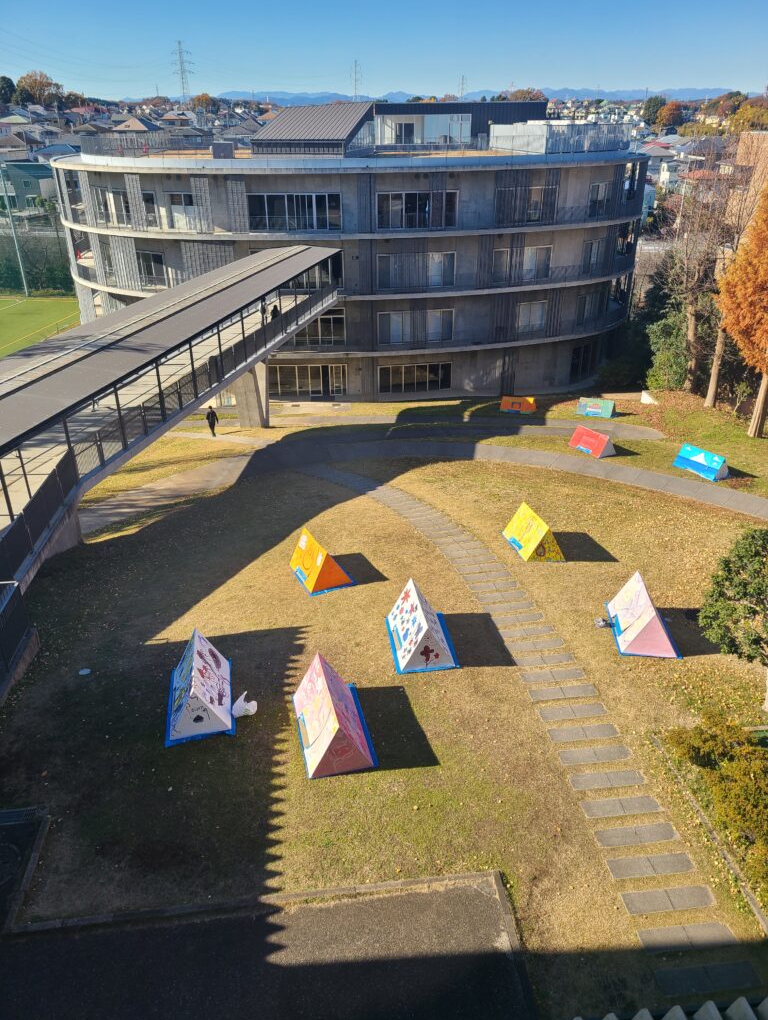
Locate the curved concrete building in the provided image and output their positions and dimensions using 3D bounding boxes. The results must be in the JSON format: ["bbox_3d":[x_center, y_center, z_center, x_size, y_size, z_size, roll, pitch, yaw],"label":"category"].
[{"bbox_3d":[-1.754,-22.716,61.007,43.000,17.200,32.000,-2,28,-4],"label":"curved concrete building"}]

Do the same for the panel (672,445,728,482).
[{"bbox_3d":[15.586,-2.395,37.600,1.227,1.013,2.318,-17,31,-29],"label":"panel"}]

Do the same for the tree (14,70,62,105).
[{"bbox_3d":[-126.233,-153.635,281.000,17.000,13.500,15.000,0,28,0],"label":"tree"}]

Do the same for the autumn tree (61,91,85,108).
[{"bbox_3d":[-113.445,-149.616,281.000,8.000,7.500,7.500,0,28,0],"label":"autumn tree"}]

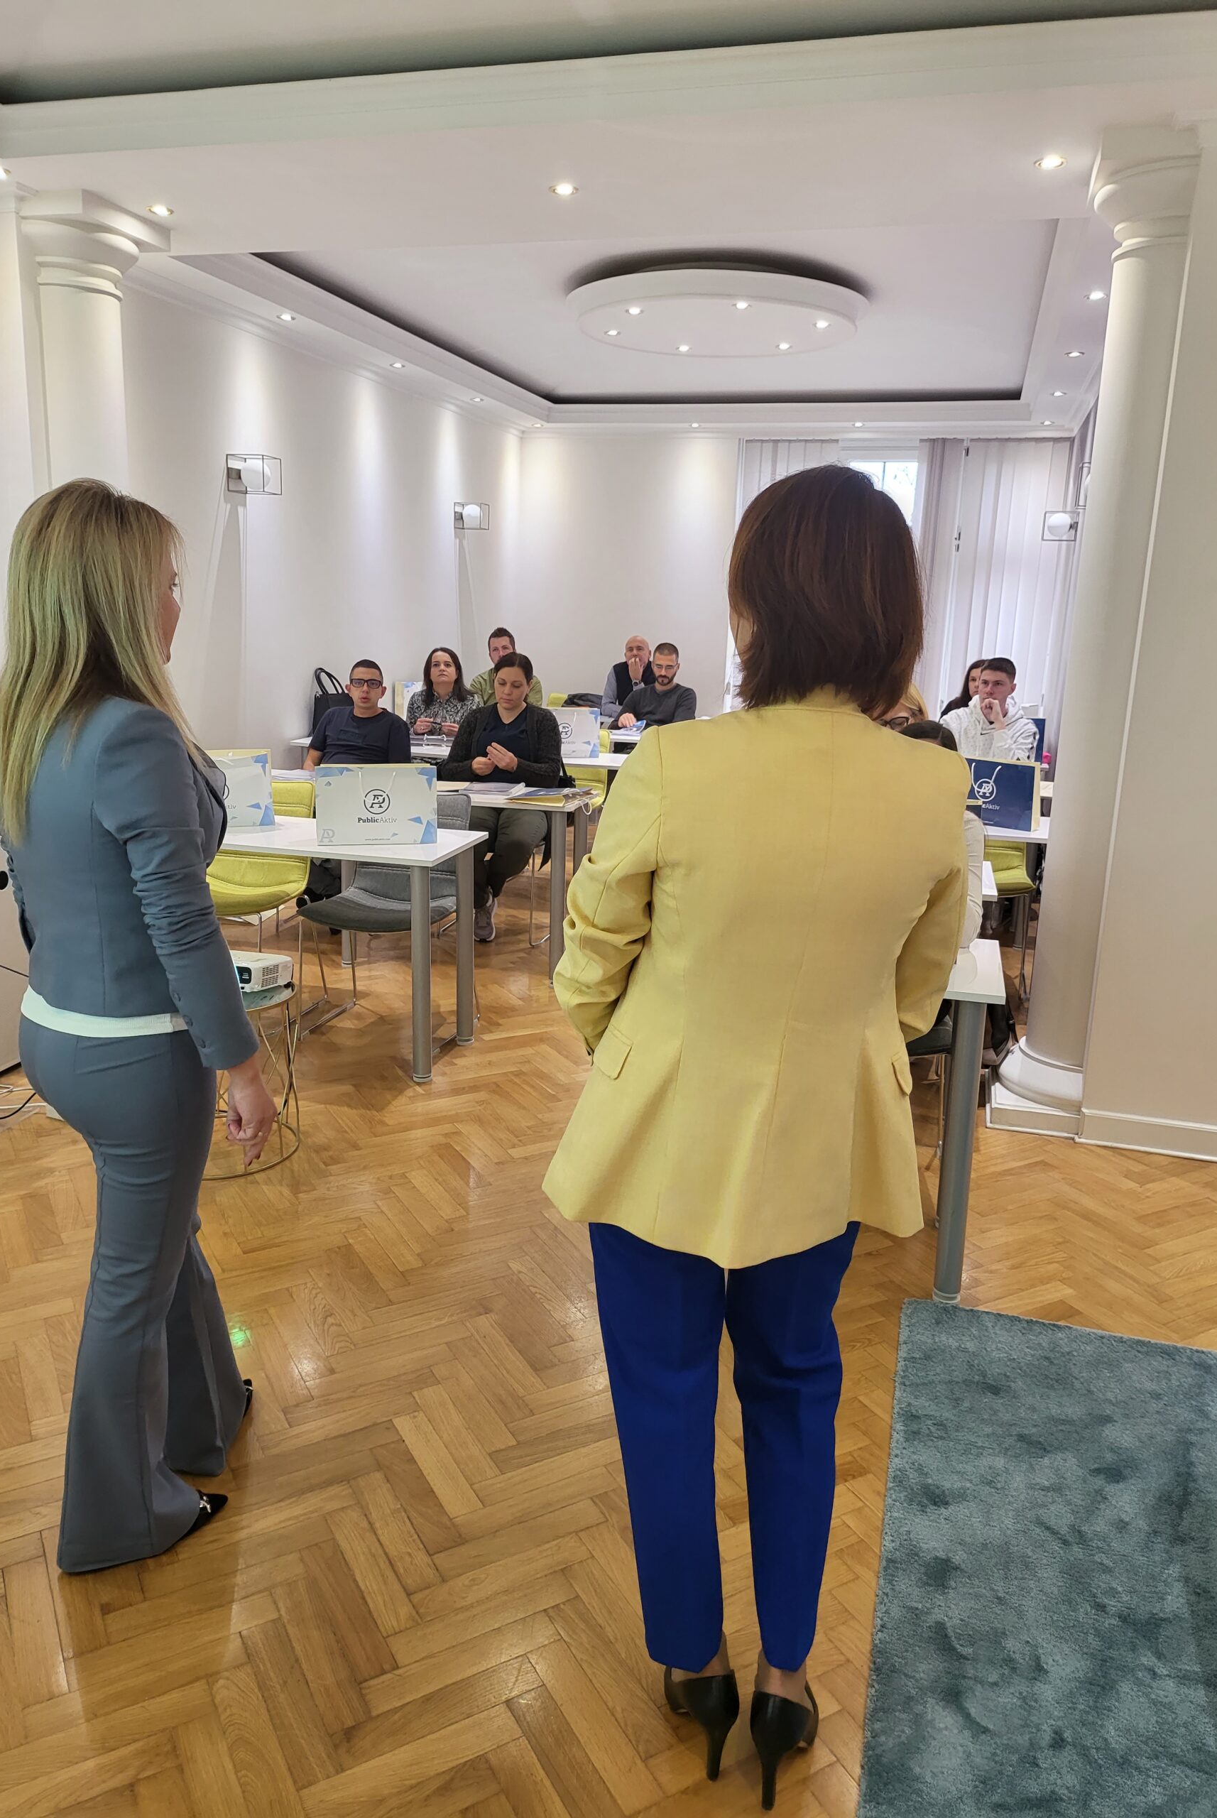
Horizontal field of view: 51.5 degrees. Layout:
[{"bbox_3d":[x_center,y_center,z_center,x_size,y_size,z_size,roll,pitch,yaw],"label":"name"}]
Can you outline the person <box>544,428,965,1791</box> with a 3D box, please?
[{"bbox_3d":[0.178,0.333,1.628,0.510,1.700,0.400,4,14,7],"label":"person"}]

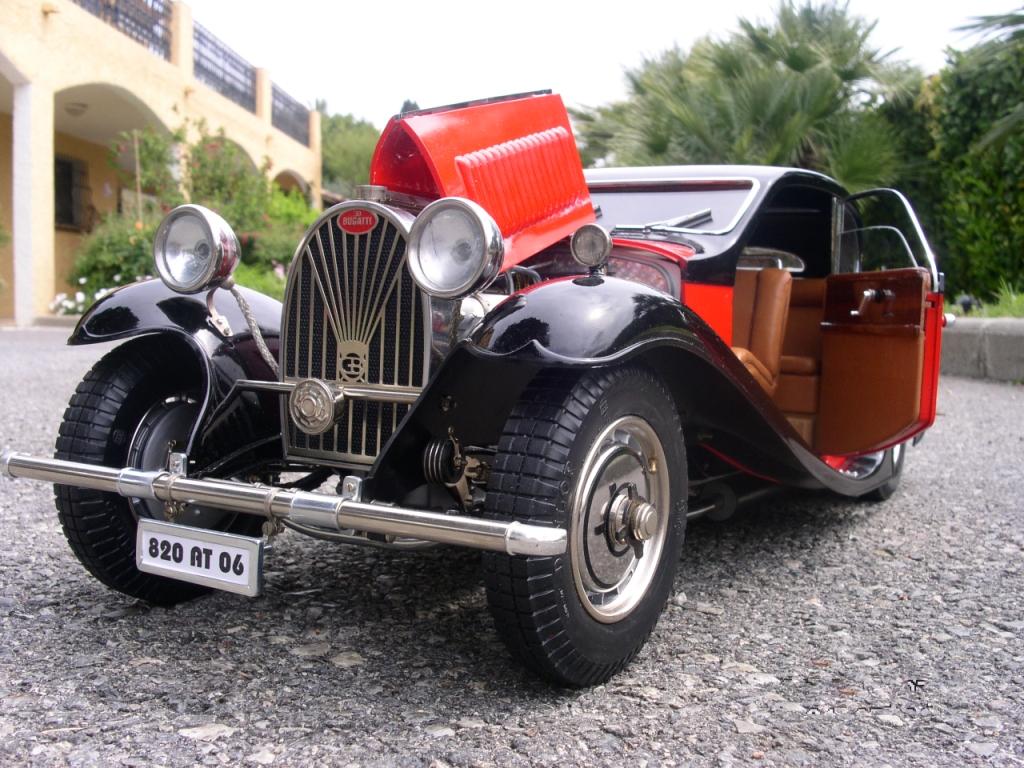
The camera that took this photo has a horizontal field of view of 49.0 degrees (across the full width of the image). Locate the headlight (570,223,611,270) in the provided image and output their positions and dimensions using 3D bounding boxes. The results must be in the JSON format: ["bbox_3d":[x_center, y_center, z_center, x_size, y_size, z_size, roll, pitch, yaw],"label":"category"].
[{"bbox_3d":[0.026,-0.042,0.345,0.013,0.014,0.010,3,4,30],"label":"headlight"}]

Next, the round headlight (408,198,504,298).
[{"bbox_3d":[-0.014,-0.040,0.336,0.029,0.030,0.021,3,4,30],"label":"round headlight"}]

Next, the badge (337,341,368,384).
[{"bbox_3d":[-0.053,-0.007,0.375,0.013,0.013,0.002,3,4,30],"label":"badge"}]

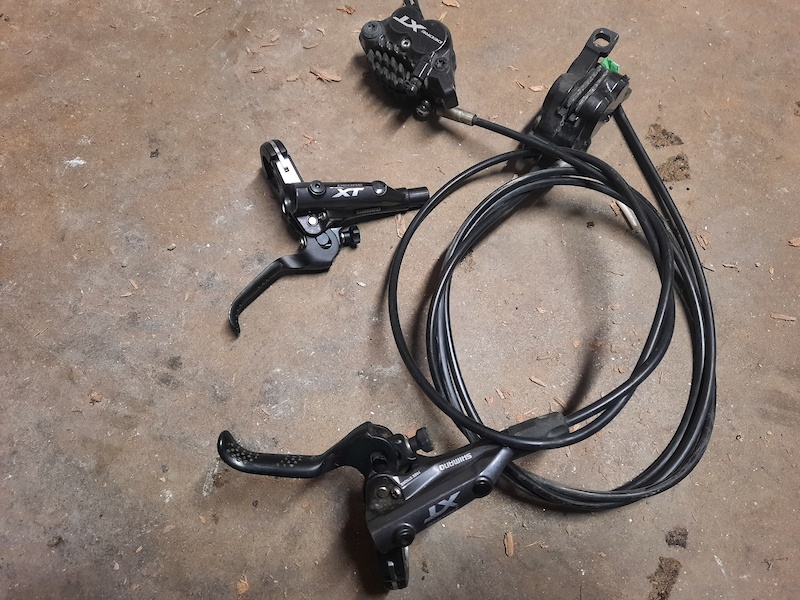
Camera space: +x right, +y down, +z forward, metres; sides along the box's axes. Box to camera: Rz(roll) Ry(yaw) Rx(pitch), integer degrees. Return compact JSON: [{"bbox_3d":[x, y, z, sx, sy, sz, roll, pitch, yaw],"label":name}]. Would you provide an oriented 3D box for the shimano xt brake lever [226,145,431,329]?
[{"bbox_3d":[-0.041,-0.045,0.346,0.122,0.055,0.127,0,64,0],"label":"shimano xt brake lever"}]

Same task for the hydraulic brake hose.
[{"bbox_3d":[0.088,-0.017,0.331,0.196,0.058,0.258,0,64,0],"label":"hydraulic brake hose"}]

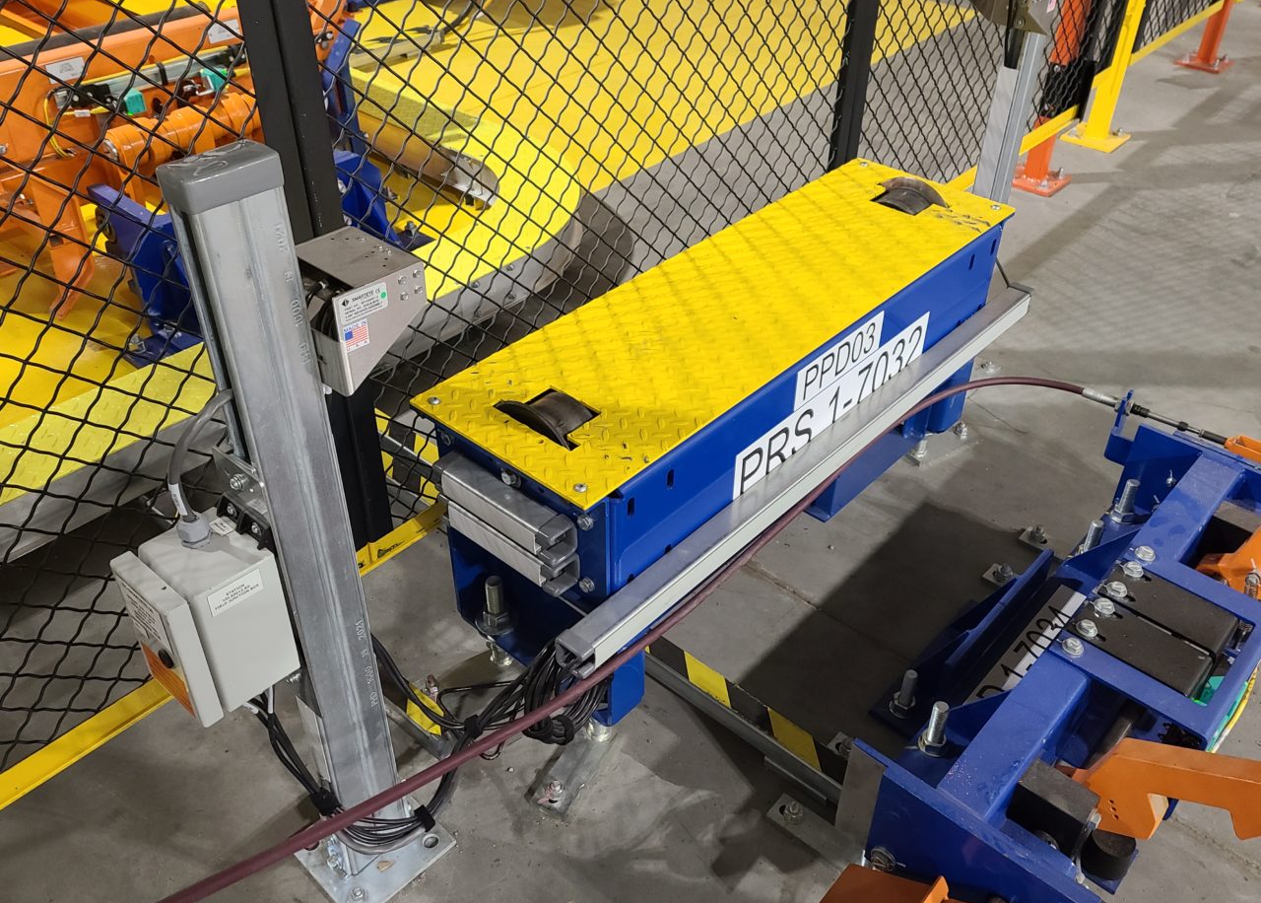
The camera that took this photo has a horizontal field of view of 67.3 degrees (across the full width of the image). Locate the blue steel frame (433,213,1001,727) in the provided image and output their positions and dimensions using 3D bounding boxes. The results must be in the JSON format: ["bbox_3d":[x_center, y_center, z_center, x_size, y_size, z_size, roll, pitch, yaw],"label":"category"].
[{"bbox_3d":[0.214,-0.069,1.603,0.300,0.425,1.100,28,44,32],"label":"blue steel frame"}]

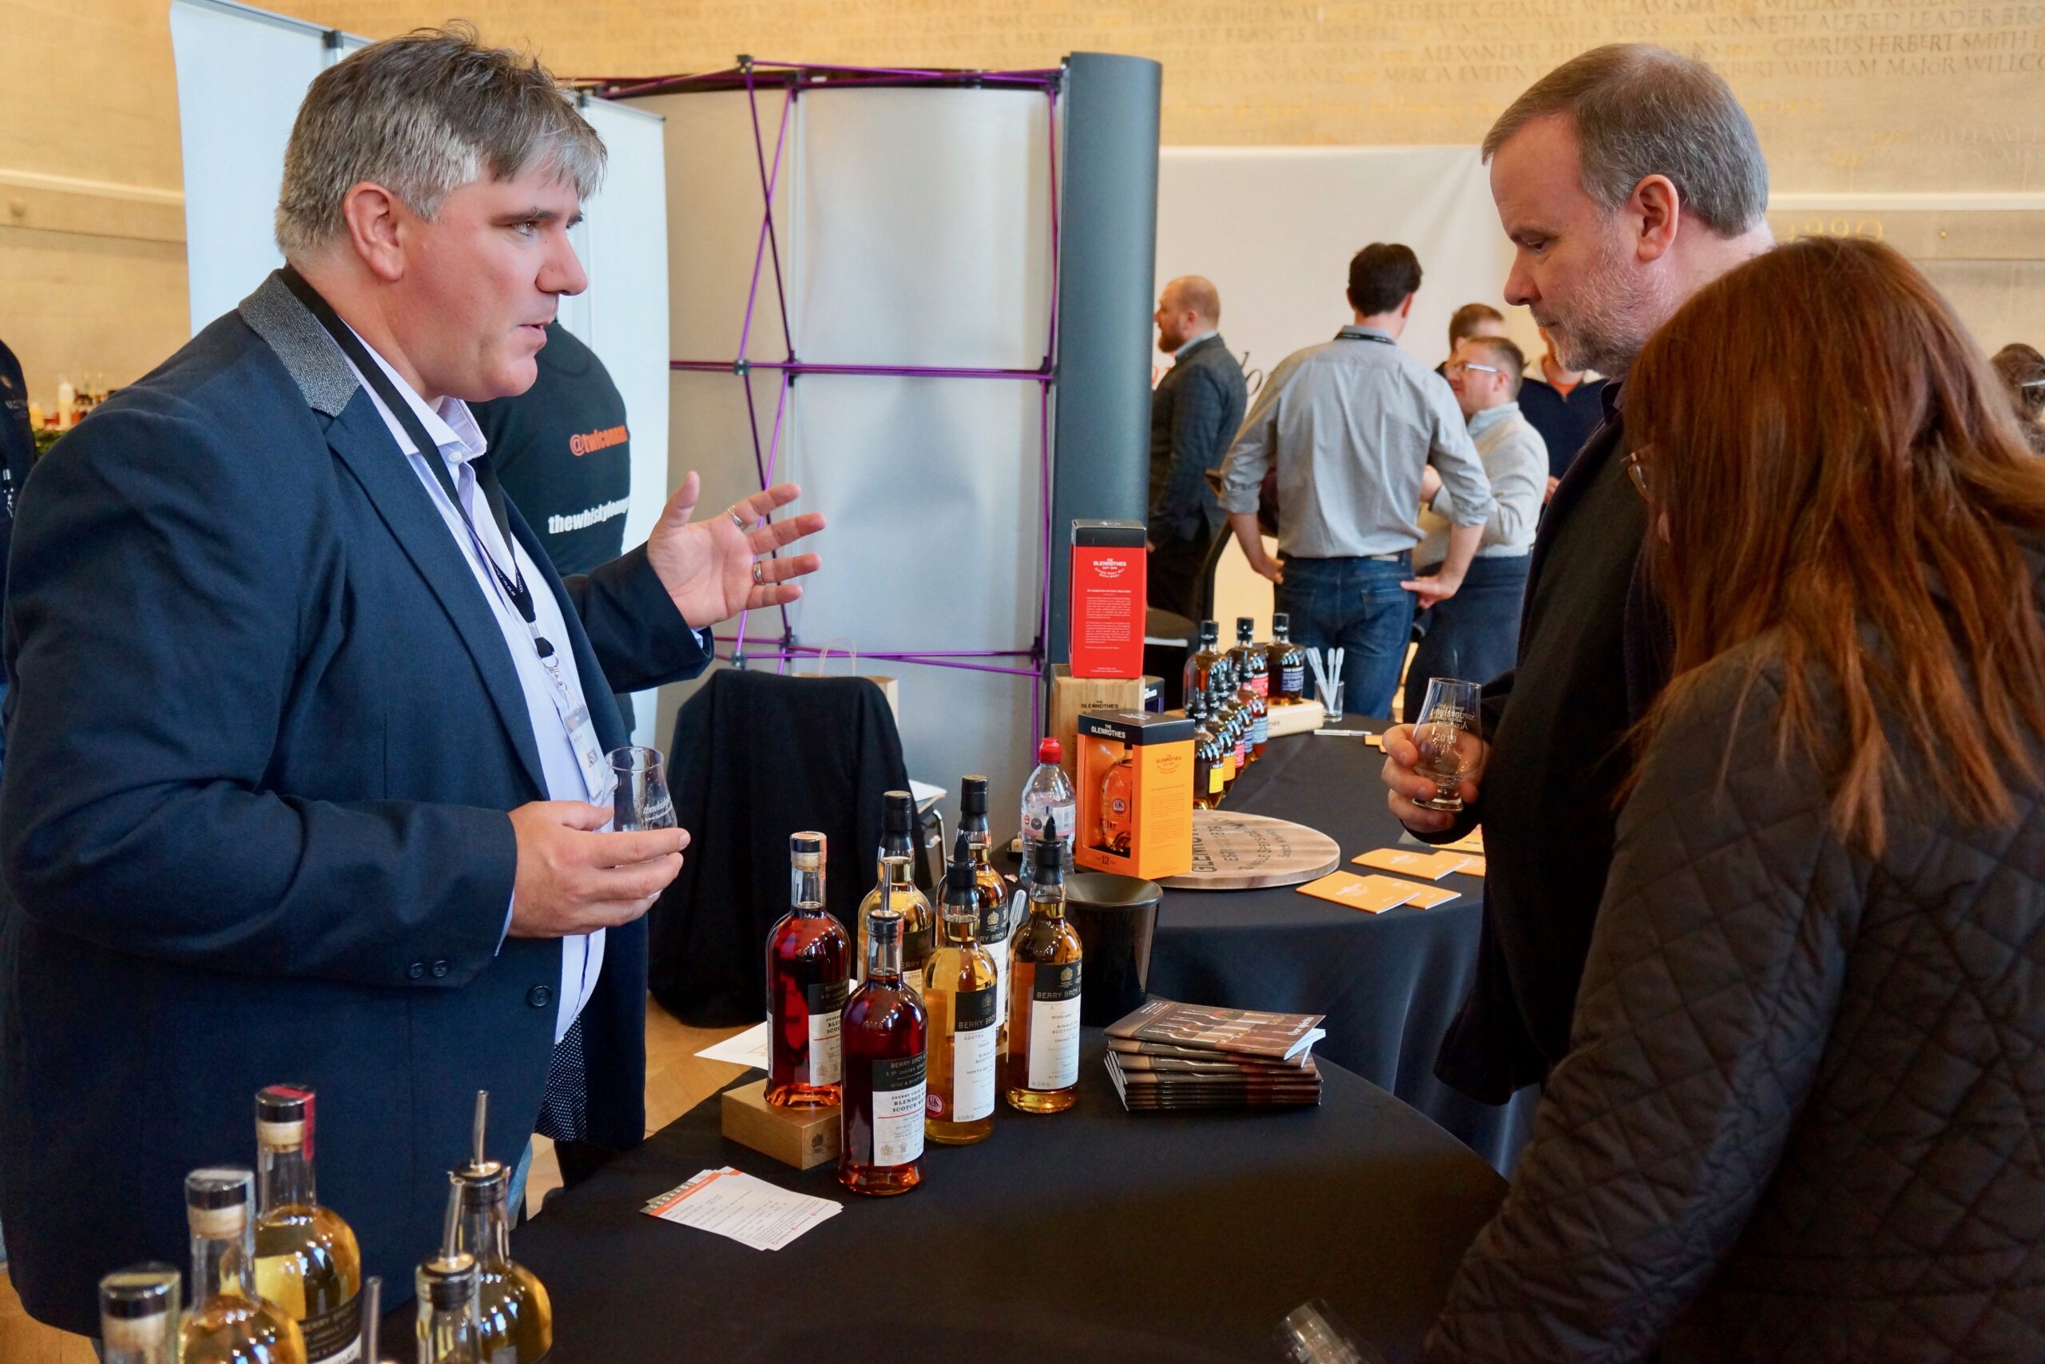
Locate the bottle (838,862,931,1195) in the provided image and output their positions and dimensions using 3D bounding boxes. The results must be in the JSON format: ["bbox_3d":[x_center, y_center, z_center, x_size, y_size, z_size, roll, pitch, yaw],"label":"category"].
[{"bbox_3d":[-0.126,0.311,1.605,0.081,0.303,0.081,1,9,0],"label":"bottle"}]

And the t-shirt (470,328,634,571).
[{"bbox_3d":[-0.747,-0.157,2.591,0.310,0.720,0.520,5,10,24],"label":"t-shirt"}]

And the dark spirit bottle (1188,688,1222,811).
[{"bbox_3d":[0.320,0.119,3.166,0.097,0.219,0.097,1,9,0],"label":"dark spirit bottle"}]

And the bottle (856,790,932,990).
[{"bbox_3d":[-0.127,0.250,1.759,0.075,0.293,0.075,1,9,0],"label":"bottle"}]

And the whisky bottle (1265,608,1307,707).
[{"bbox_3d":[0.575,-0.053,3.900,0.107,0.196,0.107,1,9,0],"label":"whisky bottle"}]

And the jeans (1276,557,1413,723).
[{"bbox_3d":[0.771,0.223,4.299,0.370,1.020,0.280,3,9,13],"label":"jeans"}]

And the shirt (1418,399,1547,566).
[{"bbox_3d":[1.280,-0.576,5.100,0.370,0.490,0.460,-2,9,-17],"label":"shirt"}]

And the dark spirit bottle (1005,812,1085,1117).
[{"bbox_3d":[0.025,0.291,1.839,0.075,0.308,0.075,1,9,0],"label":"dark spirit bottle"}]

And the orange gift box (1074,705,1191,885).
[{"bbox_3d":[0.172,0.170,2.678,0.112,0.232,0.132,-6,12,-40],"label":"orange gift box"}]

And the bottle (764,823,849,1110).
[{"bbox_3d":[-0.211,0.279,1.733,0.082,0.267,0.082,1,9,0],"label":"bottle"}]

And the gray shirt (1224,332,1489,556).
[{"bbox_3d":[0.795,-0.569,4.200,0.620,0.550,0.310,3,9,13],"label":"gray shirt"}]

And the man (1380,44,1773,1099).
[{"bbox_3d":[0.533,0.370,1.456,0.450,1.740,0.560,0,9,-5],"label":"man"}]

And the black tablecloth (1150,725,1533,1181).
[{"bbox_3d":[0.539,0.574,3.292,0.880,0.750,1.800,4,10,15],"label":"black tablecloth"}]

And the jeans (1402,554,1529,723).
[{"bbox_3d":[1.227,0.154,4.904,0.360,1.000,0.360,3,9,14],"label":"jeans"}]

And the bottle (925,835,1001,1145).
[{"bbox_3d":[-0.059,0.300,1.757,0.075,0.311,0.075,1,9,0],"label":"bottle"}]

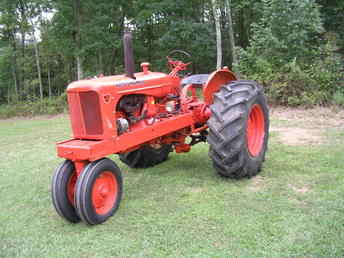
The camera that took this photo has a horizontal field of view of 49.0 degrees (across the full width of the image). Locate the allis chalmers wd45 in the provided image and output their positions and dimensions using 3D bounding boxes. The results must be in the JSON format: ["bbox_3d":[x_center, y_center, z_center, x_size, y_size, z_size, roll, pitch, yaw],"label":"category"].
[{"bbox_3d":[-0.190,-0.195,4.920,1.950,2.010,3.270,3,10,33],"label":"allis chalmers wd45"}]

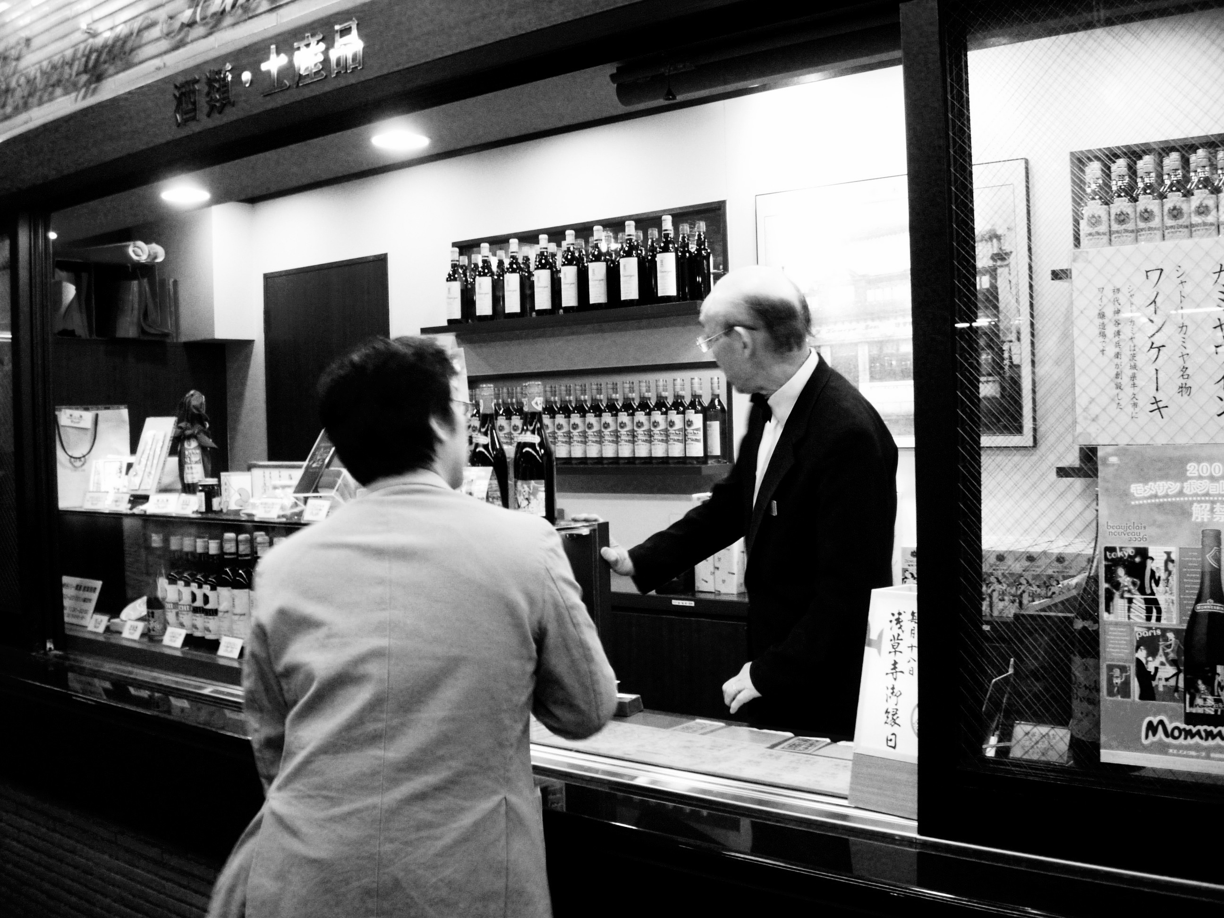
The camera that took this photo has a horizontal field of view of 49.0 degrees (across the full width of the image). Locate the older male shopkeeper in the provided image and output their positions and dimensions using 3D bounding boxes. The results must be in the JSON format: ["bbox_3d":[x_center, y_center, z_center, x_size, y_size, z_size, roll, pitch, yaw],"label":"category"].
[{"bbox_3d":[0.260,0.451,2.511,0.550,1.600,0.500,-2,1,-18],"label":"older male shopkeeper"}]

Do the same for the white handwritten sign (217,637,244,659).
[{"bbox_3d":[-0.826,0.405,2.910,0.078,0.045,0.015,0,-18,40],"label":"white handwritten sign"}]

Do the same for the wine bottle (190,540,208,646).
[{"bbox_3d":[-0.936,0.300,3.061,0.058,0.250,0.058,0,2,40],"label":"wine bottle"}]

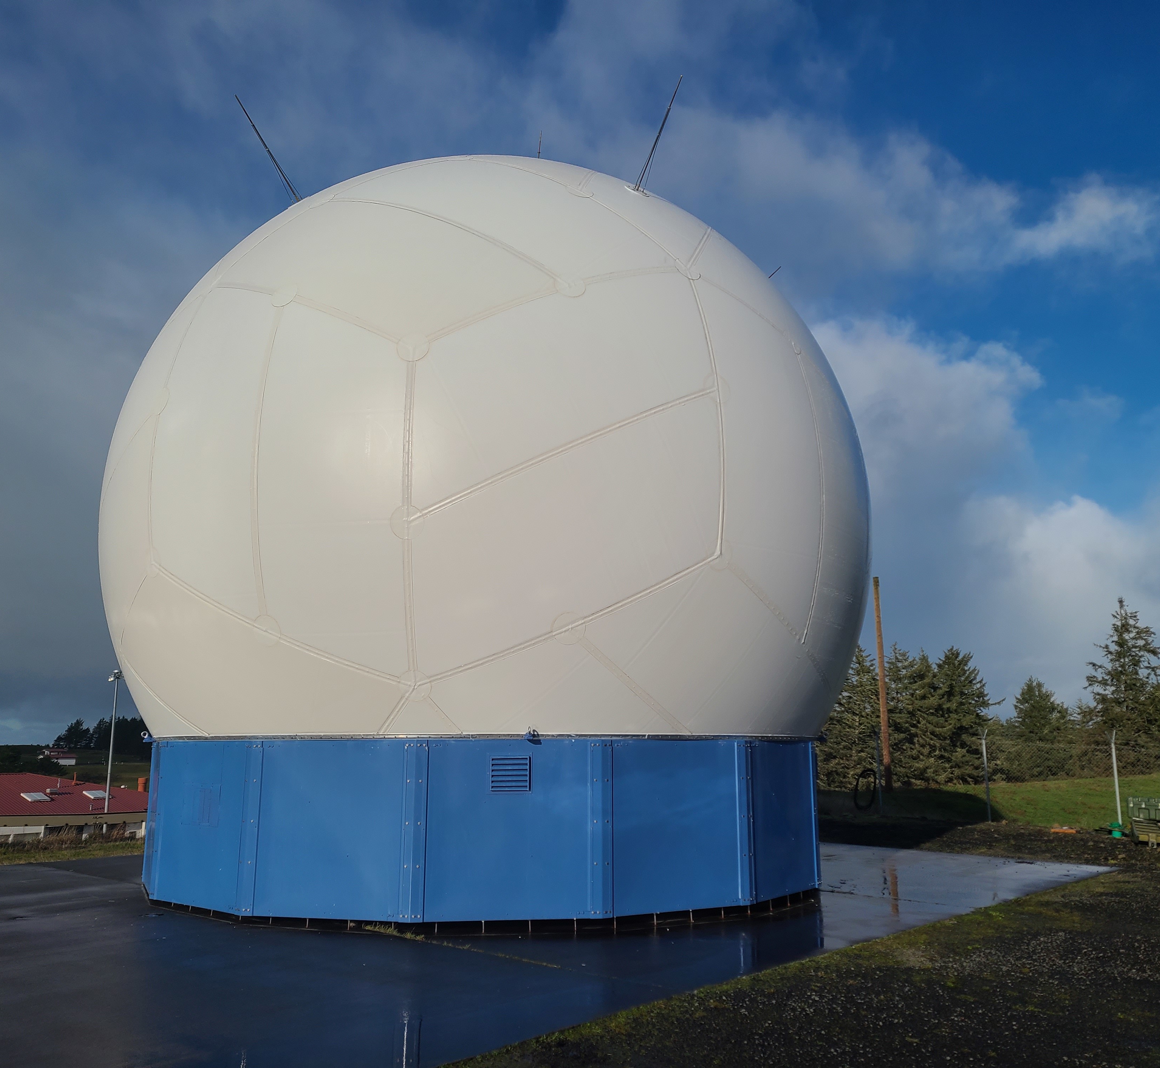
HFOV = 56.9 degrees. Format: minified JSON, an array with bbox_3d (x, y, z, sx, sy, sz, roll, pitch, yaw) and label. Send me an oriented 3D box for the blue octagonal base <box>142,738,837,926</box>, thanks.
[{"bbox_3d":[-1.074,3.323,13.076,7.781,1.490,7.781,1,-11,-4],"label":"blue octagonal base"}]

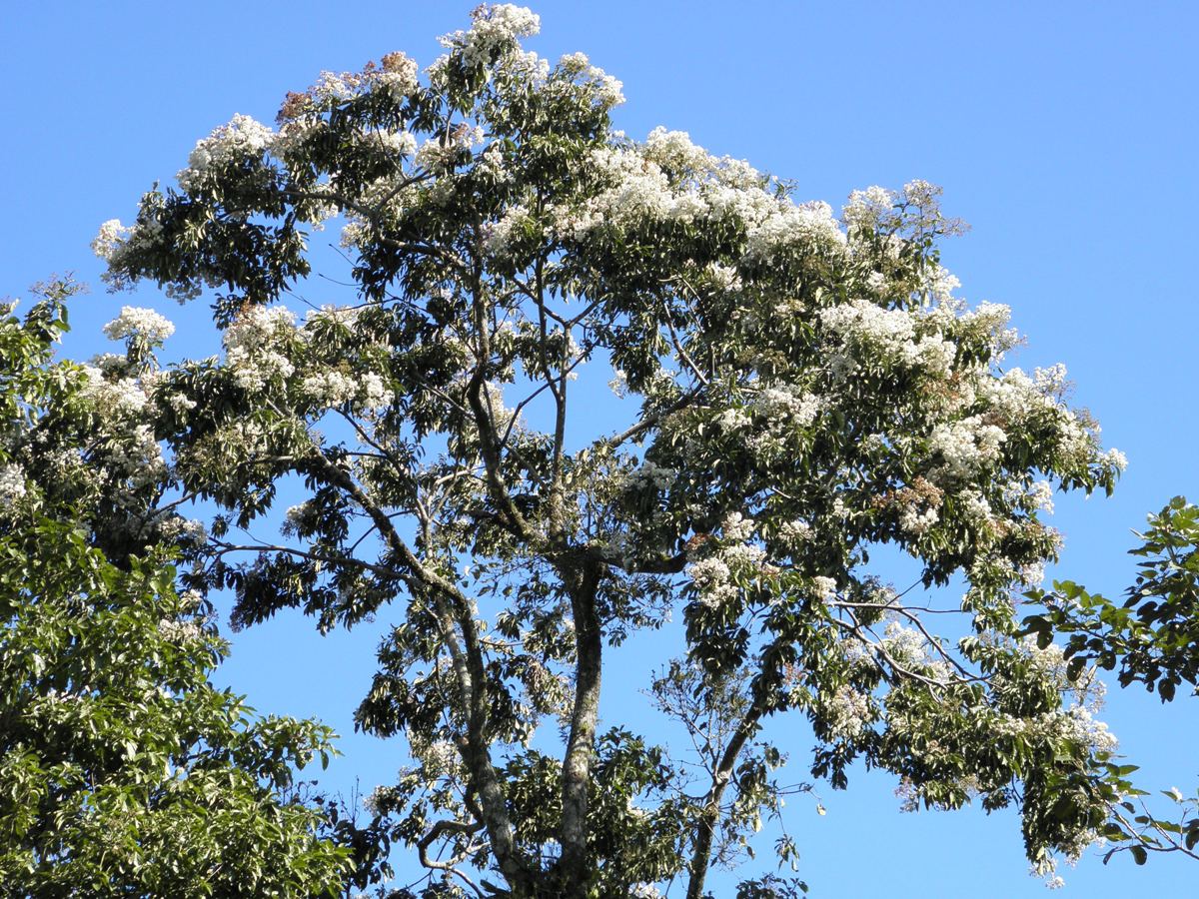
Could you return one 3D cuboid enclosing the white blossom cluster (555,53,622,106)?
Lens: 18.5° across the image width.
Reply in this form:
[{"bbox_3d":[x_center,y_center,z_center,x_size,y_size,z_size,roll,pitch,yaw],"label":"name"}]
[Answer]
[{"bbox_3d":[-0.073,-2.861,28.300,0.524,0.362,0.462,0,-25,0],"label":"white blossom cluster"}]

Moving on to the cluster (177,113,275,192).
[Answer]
[{"bbox_3d":[-2.854,-2.267,28.000,0.747,0.558,0.678,0,-25,0],"label":"cluster"}]

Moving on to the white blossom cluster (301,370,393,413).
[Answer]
[{"bbox_3d":[-1.883,-0.435,27.300,0.684,0.233,0.498,0,-25,0],"label":"white blossom cluster"}]

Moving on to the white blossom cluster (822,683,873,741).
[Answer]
[{"bbox_3d":[1.826,1.936,27.000,0.382,0.422,0.344,0,-25,0],"label":"white blossom cluster"}]

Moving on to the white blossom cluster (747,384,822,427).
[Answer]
[{"bbox_3d":[1.363,-0.320,27.000,0.544,0.273,0.434,0,-25,0],"label":"white blossom cluster"}]

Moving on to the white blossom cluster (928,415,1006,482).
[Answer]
[{"bbox_3d":[2.728,-0.004,27.200,0.592,0.448,0.540,0,-25,0],"label":"white blossom cluster"}]

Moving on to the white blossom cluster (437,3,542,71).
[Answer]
[{"bbox_3d":[-0.851,-3.185,28.300,0.816,0.453,0.670,0,-25,0],"label":"white blossom cluster"}]

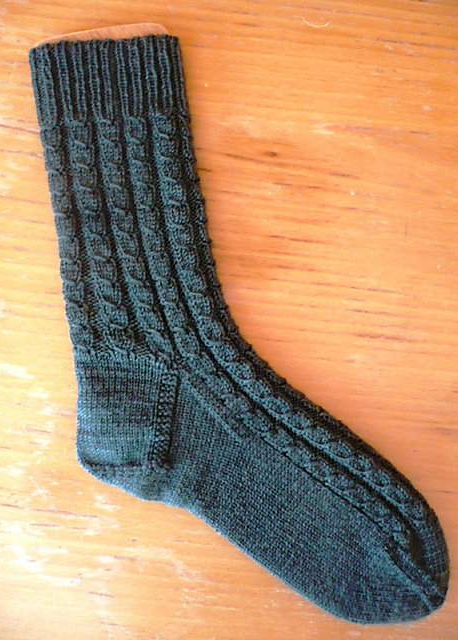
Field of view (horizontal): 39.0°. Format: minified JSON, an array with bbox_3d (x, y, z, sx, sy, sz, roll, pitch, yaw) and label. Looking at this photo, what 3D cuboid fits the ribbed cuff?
[{"bbox_3d":[-0.076,-0.151,0.412,0.096,0.013,0.054,-8,84,-1],"label":"ribbed cuff"}]

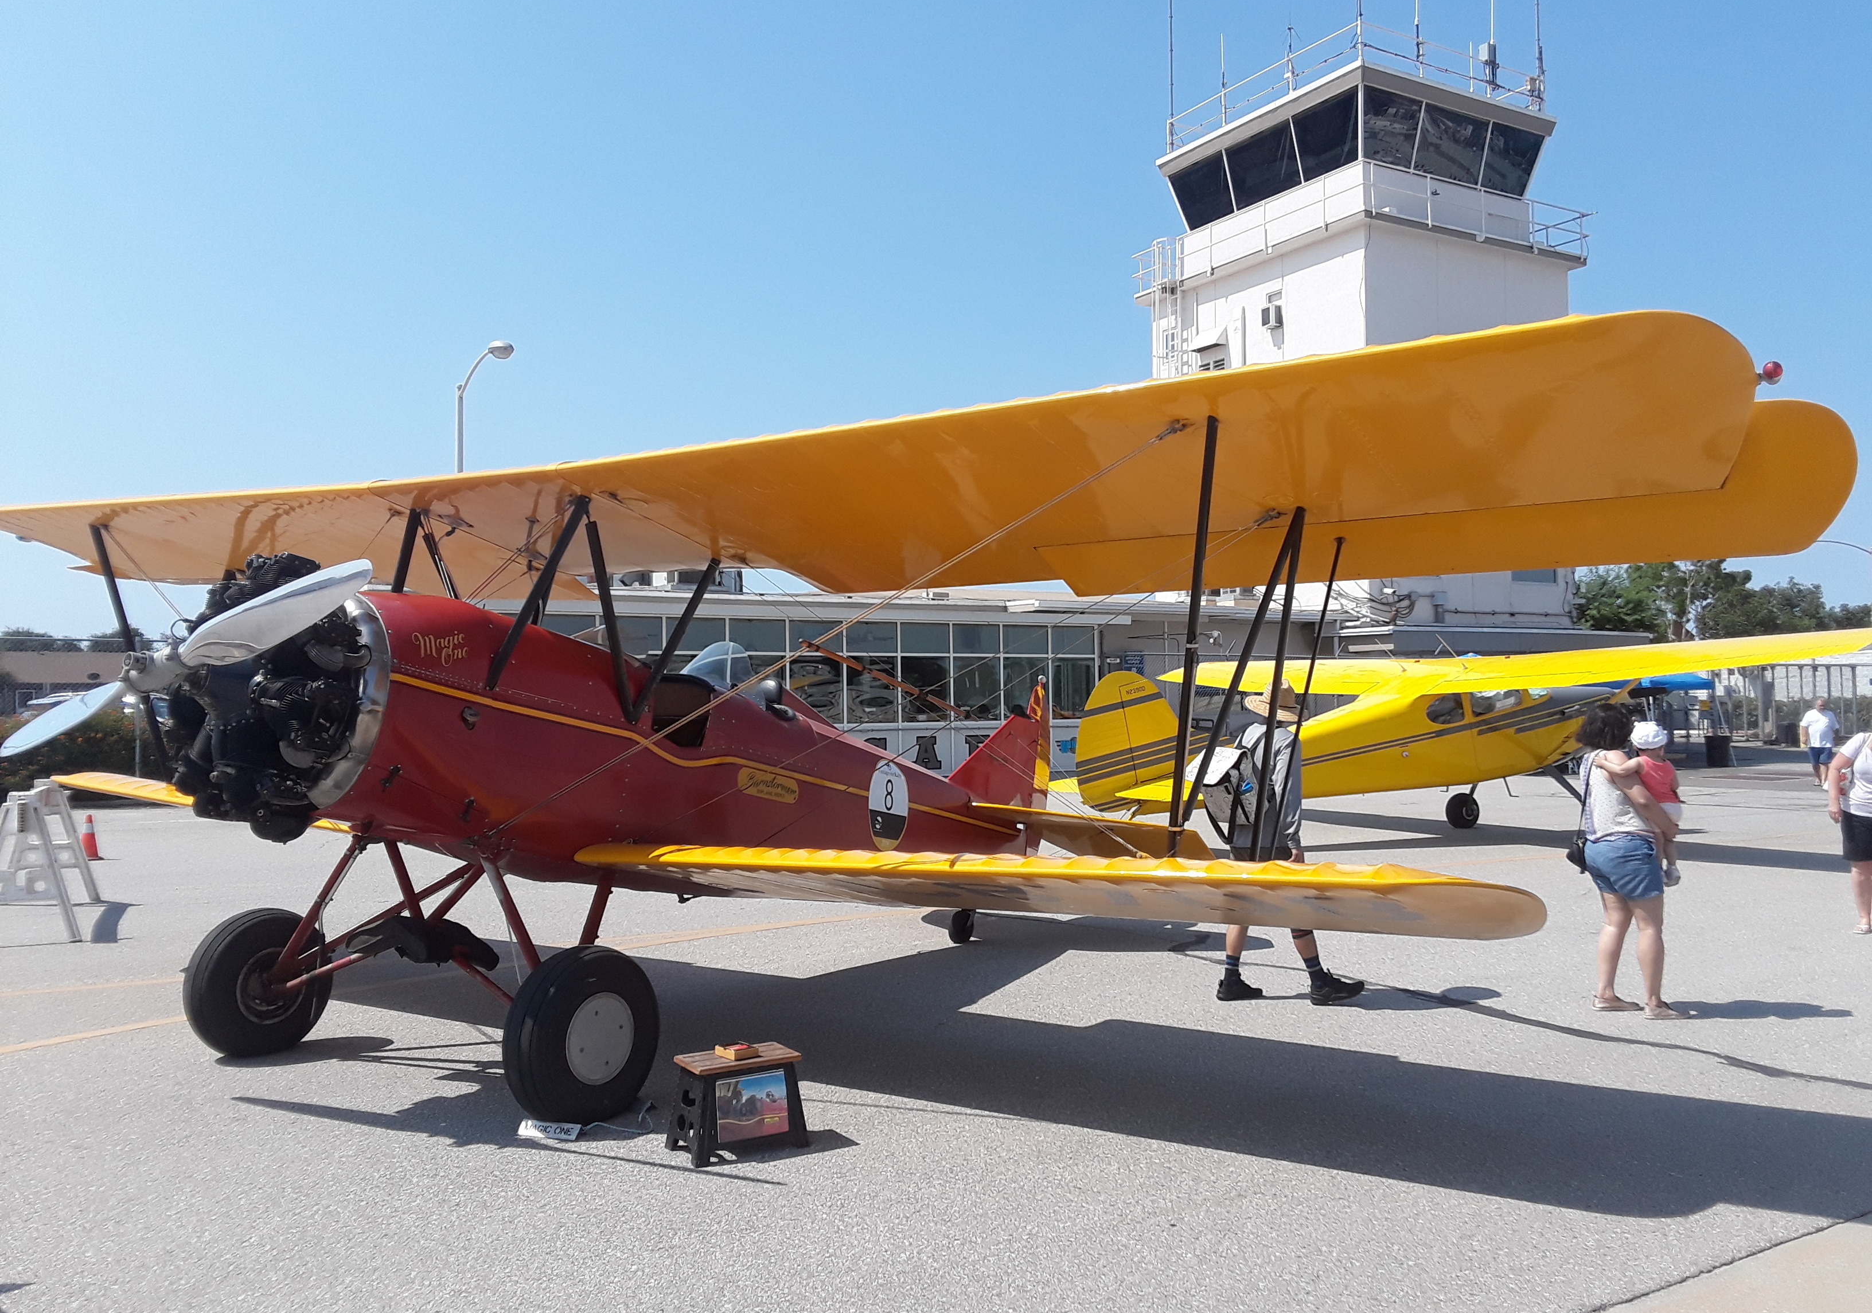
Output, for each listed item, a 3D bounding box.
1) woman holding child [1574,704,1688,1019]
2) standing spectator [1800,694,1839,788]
[{"bbox_3d":[3.591,1.038,7.800,0.520,1.590,0.460,0,-2,-22],"label":"woman holding child"},{"bbox_3d":[16.637,1.558,28.461,0.660,1.680,0.420,-1,-2,22],"label":"standing spectator"}]

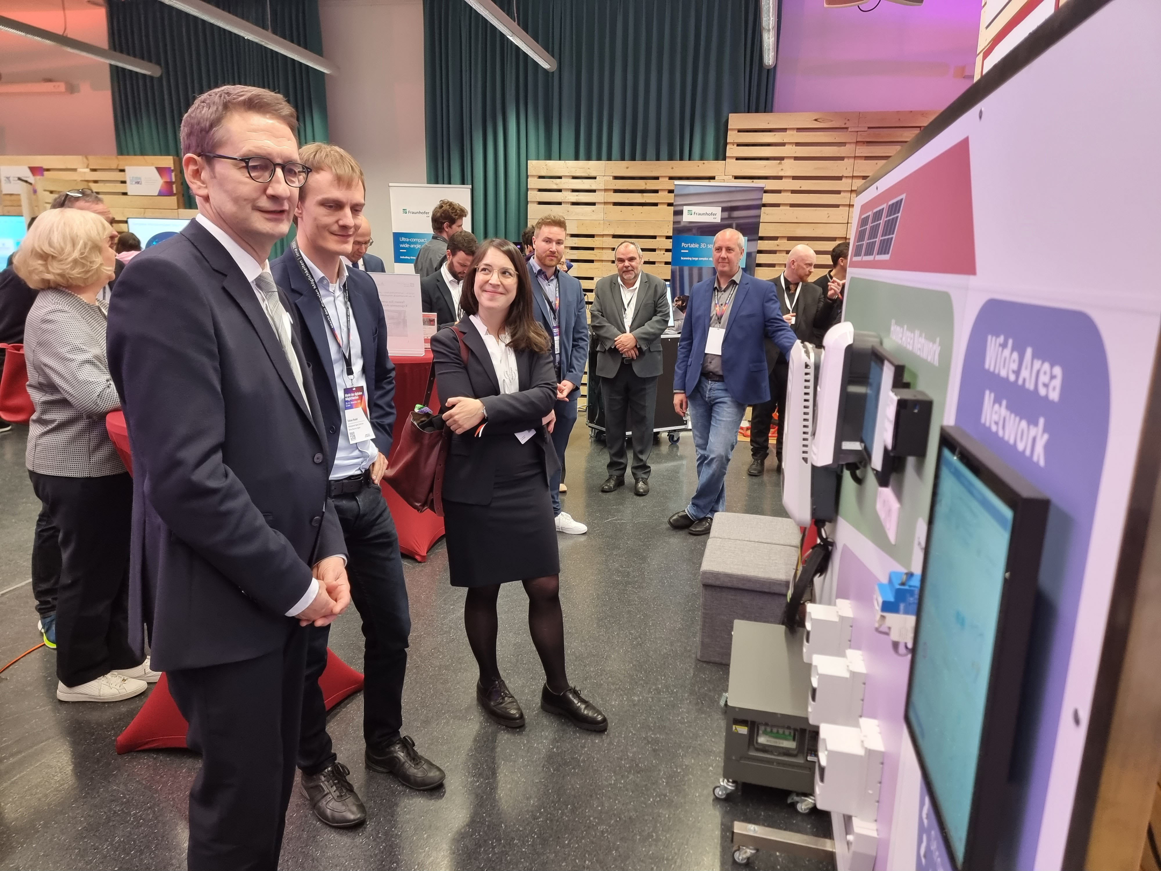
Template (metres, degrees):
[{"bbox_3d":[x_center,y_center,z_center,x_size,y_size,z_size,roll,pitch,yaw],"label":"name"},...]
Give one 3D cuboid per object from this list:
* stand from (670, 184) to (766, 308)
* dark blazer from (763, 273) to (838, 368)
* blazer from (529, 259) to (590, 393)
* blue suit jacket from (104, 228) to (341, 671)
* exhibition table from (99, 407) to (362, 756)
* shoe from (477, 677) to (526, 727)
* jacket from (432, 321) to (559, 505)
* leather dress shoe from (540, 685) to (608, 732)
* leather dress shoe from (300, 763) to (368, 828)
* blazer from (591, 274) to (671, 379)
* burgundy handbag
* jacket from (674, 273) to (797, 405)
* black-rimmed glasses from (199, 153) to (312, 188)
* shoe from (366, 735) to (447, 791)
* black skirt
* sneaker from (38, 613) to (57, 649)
[{"bbox_3d":[1.183,-1.076,7.231,0.850,2.200,0.240,-1,13,-13],"label":"stand"},{"bbox_3d":[1.561,-0.825,5.859,0.520,0.704,0.360,2,13,5],"label":"dark blazer"},{"bbox_3d":[-0.167,-0.609,4.552,0.480,0.730,0.320,-2,14,-12],"label":"blazer"},{"bbox_3d":[-0.632,0.001,1.534,0.390,0.800,0.500,3,13,10],"label":"blue suit jacket"},{"bbox_3d":[-1.123,0.439,2.655,0.710,1.090,0.710,4,13,12],"label":"exhibition table"},{"bbox_3d":[-0.281,0.924,2.851,0.098,0.100,0.270,-7,15,-35],"label":"shoe"},{"bbox_3d":[-0.278,-0.073,2.614,0.440,0.594,0.330,-5,15,-24],"label":"jacket"},{"bbox_3d":[-0.022,0.935,2.794,0.270,0.100,0.100,10,16,33],"label":"leather dress shoe"},{"bbox_3d":[-0.728,1.014,2.354,0.107,0.115,0.288,-9,16,-41],"label":"leather dress shoe"},{"bbox_3d":[0.342,-0.754,5.525,0.560,0.740,0.340,3,12,6],"label":"blazer"},{"bbox_3d":[-0.502,-0.050,2.600,0.180,0.602,0.300,-10,17,-39],"label":"burgundy handbag"},{"bbox_3d":[0.874,-0.544,4.585,0.700,0.780,0.430,6,13,20],"label":"jacket"},{"bbox_3d":[-0.576,-0.455,1.398,0.148,0.047,0.143,8,15,25],"label":"black-rimmed glasses"},{"bbox_3d":[-0.545,0.988,2.493,0.285,0.115,0.107,6,13,20],"label":"shoe"},{"bbox_3d":[-0.268,0.244,2.707,0.385,0.530,0.280,-5,14,-27],"label":"black skirt"},{"bbox_3d":[-2.160,0.769,3.303,0.107,0.115,0.285,-10,17,-42],"label":"sneaker"}]

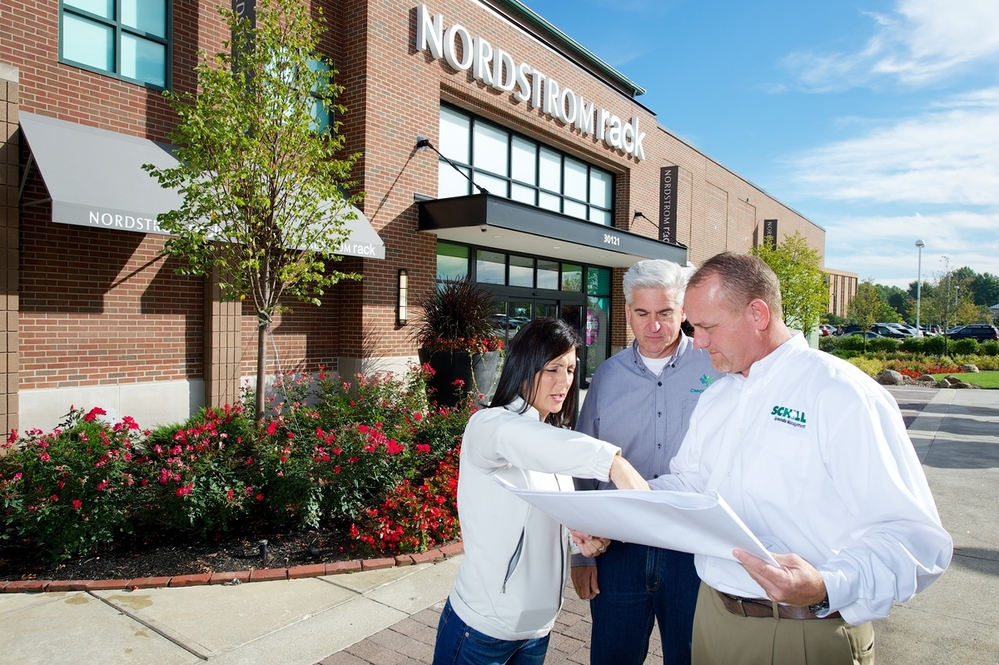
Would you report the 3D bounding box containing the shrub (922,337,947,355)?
[{"bbox_3d":[22.863,0.734,35.011,1.150,1.100,1.150,2,1,36],"label":"shrub"}]

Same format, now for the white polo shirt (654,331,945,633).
[{"bbox_3d":[0.570,0.255,1.340,0.400,0.540,0.580,0,2,-33],"label":"white polo shirt"}]

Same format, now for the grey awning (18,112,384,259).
[{"bbox_3d":[-3.295,-1.657,8.275,0.860,1.180,4.330,2,2,36],"label":"grey awning"}]

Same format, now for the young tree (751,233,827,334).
[{"bbox_3d":[10.879,-1.263,25.052,2.700,5.100,2.700,2,1,36],"label":"young tree"}]

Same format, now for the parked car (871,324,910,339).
[{"bbox_3d":[31.341,0.174,55.018,4.850,1.770,1.880,2,2,40],"label":"parked car"}]

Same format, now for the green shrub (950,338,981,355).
[{"bbox_3d":[25.904,0.834,37.000,1.670,1.000,1.600,1,1,6],"label":"green shrub"}]

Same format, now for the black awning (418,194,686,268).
[{"bbox_3d":[1.716,-1.928,13.969,1.480,0.480,8.550,2,2,36],"label":"black awning"}]

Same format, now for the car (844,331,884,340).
[{"bbox_3d":[28.846,0.666,51.515,4.650,1.440,1.800,2,2,40],"label":"car"}]

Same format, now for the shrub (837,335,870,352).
[{"bbox_3d":[20.182,0.685,38.000,1.770,1.140,1.600,1,1,6],"label":"shrub"}]

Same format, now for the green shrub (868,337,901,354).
[{"bbox_3d":[21.691,0.761,37.500,1.800,1.070,1.700,1,1,6],"label":"green shrub"}]

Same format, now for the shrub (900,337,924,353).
[{"bbox_3d":[21.990,0.775,35.511,1.150,1.050,1.150,2,1,36],"label":"shrub"}]

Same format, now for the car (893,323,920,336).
[{"bbox_3d":[35.951,0.038,60.017,4.750,1.700,1.850,2,2,40],"label":"car"}]

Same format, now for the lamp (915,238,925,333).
[{"bbox_3d":[32.823,-3.063,52.084,0.680,8.300,0.680,2,2,40],"label":"lamp"}]

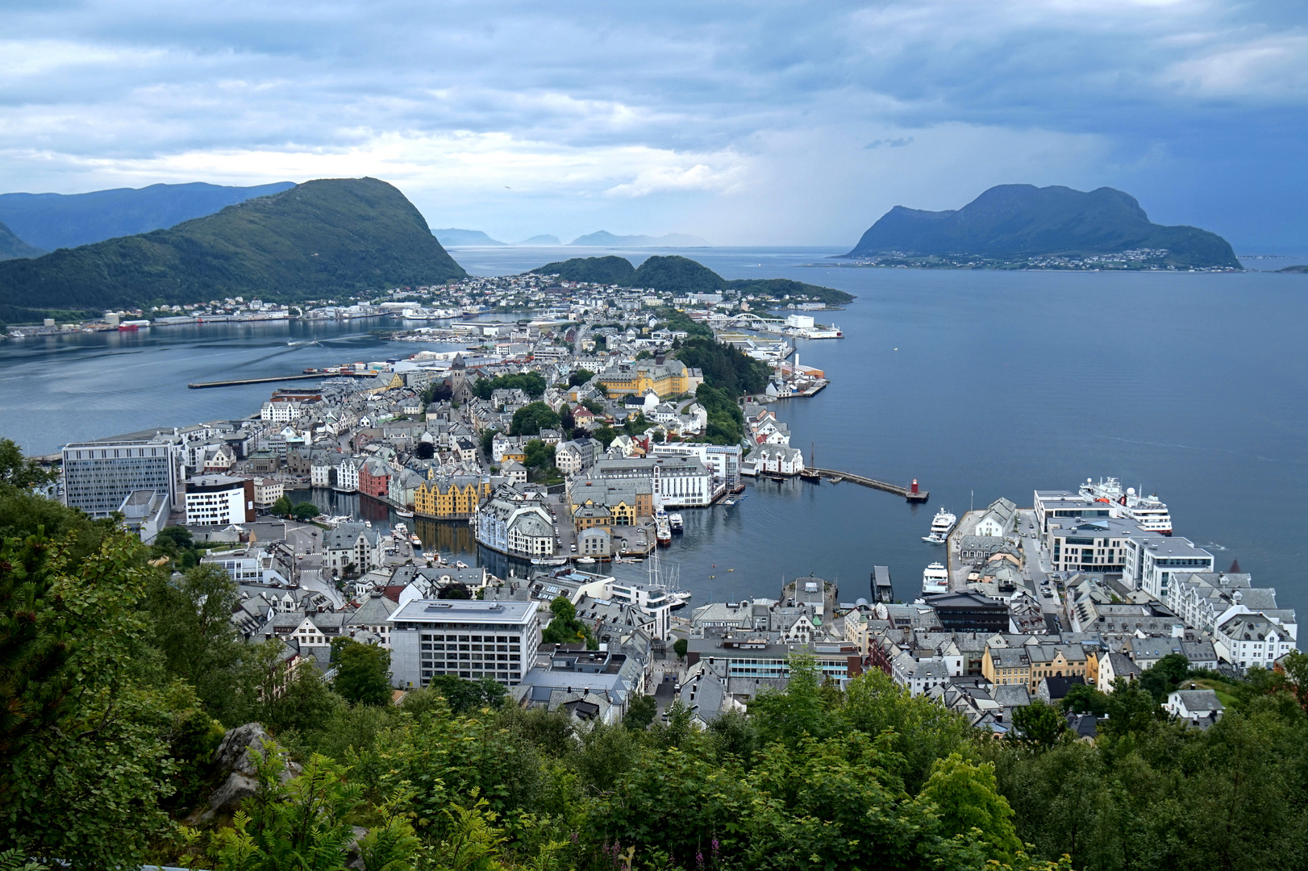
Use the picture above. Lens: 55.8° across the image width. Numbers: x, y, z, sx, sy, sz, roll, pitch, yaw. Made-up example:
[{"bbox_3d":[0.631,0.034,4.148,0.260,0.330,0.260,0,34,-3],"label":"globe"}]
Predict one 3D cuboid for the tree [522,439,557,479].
[{"bbox_3d":[-70.880,12.000,758.490,20.000,19.000,17.000,0,9,0],"label":"tree"}]

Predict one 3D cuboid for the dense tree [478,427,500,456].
[{"bbox_3d":[-99.300,3.860,742.830,13.000,16.000,13.000,0,9,0],"label":"dense tree"}]

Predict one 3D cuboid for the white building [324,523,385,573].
[{"bbox_3d":[-121.000,46.040,502.470,21.000,17.200,15.500,-1,9,-6],"label":"white building"}]

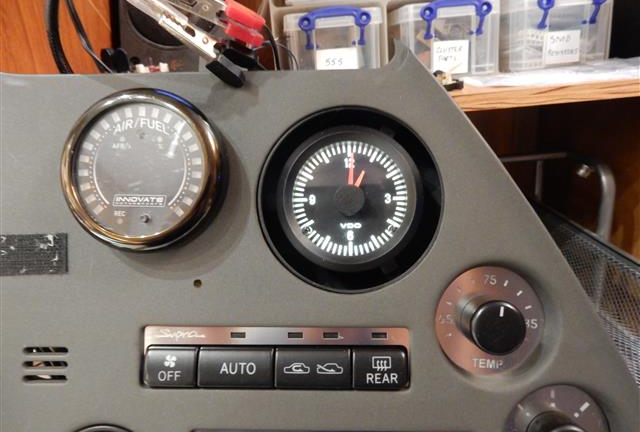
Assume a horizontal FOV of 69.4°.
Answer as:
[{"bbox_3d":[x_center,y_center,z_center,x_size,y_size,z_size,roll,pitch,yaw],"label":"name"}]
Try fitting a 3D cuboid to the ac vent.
[{"bbox_3d":[-0.109,0.059,0.185,0.018,0.014,0.005,1,0,0],"label":"ac vent"}]

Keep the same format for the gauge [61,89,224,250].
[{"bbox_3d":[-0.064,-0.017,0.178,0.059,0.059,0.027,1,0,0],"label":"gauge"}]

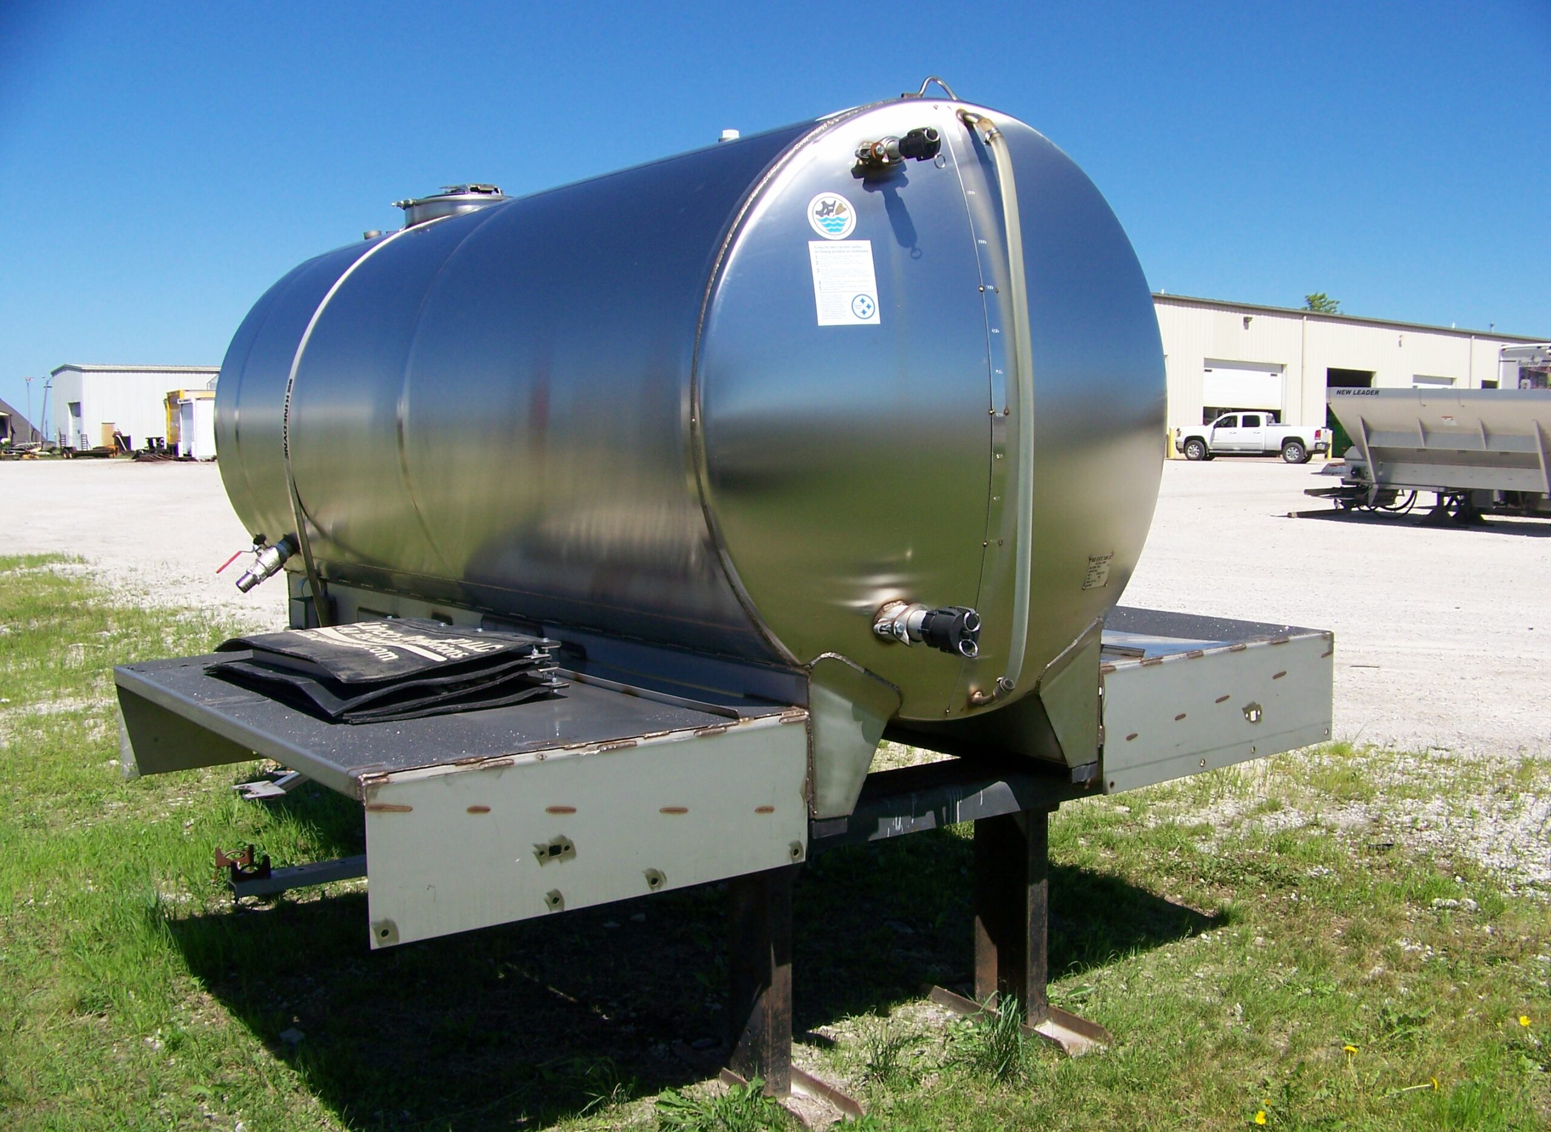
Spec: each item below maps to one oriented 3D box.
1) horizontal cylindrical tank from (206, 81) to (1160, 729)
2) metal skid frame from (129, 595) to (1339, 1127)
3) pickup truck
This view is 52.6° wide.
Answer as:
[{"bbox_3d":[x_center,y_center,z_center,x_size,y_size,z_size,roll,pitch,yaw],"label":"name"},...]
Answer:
[{"bbox_3d":[-0.481,-0.471,4.581,1.369,1.428,3.400,-5,6,-36],"label":"horizontal cylindrical tank"},{"bbox_3d":[-0.479,0.590,4.697,2.716,0.968,3.072,-5,6,-36],"label":"metal skid frame"},{"bbox_3d":[19.279,-5.222,63.591,6.050,1.970,2.030,2,6,28],"label":"pickup truck"}]

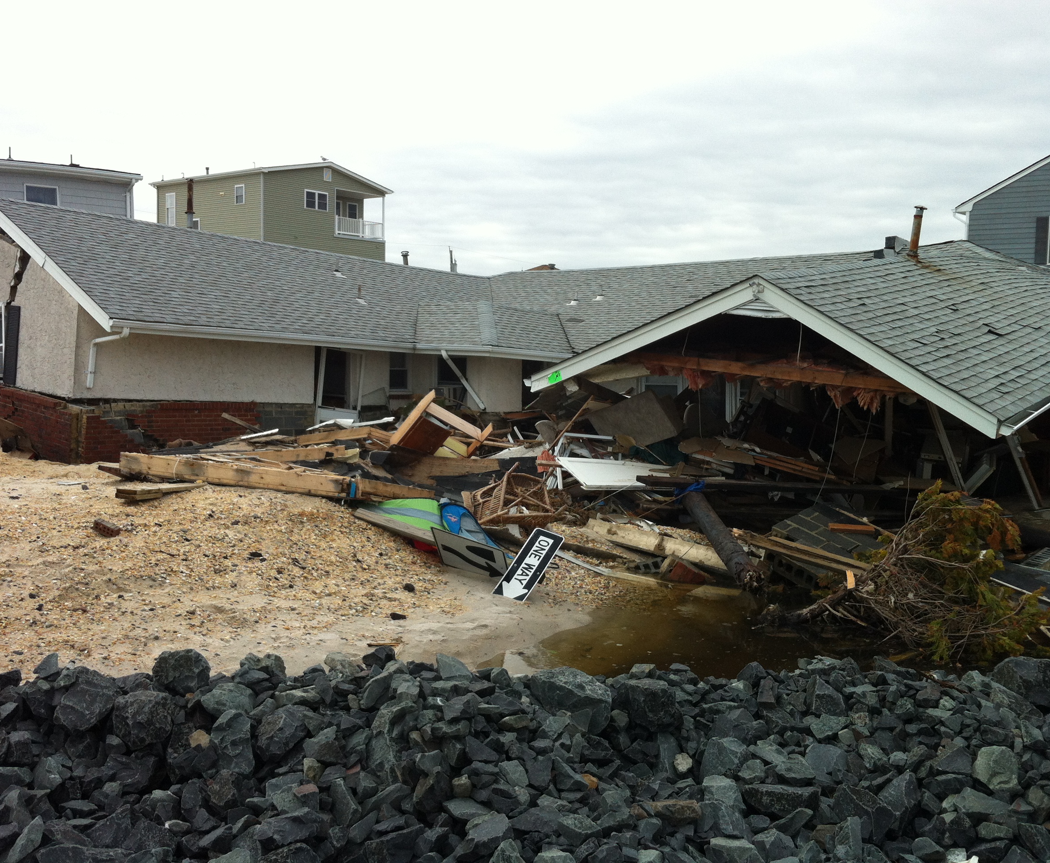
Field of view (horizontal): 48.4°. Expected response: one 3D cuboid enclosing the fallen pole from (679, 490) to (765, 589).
[{"bbox_3d":[2.000,1.056,12.175,0.235,0.235,2.281,0,18,-8],"label":"fallen pole"}]

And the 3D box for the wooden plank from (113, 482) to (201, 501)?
[{"bbox_3d":[-3.395,0.544,10.838,0.750,0.085,0.220,-5,7,-44],"label":"wooden plank"}]

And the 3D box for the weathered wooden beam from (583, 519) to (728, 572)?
[{"bbox_3d":[1.337,1.159,11.875,1.558,0.190,0.150,11,7,17],"label":"weathered wooden beam"}]

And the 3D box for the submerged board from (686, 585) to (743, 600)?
[{"bbox_3d":[1.795,1.540,11.072,0.470,0.040,0.420,3,4,22],"label":"submerged board"}]

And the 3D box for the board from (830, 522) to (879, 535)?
[{"bbox_3d":[3.207,0.948,11.400,0.443,0.040,0.089,5,26,0],"label":"board"}]

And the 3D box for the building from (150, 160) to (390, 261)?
[{"bbox_3d":[-13.818,-8.613,63.680,9.082,11.473,9.187,4,5,37],"label":"building"}]

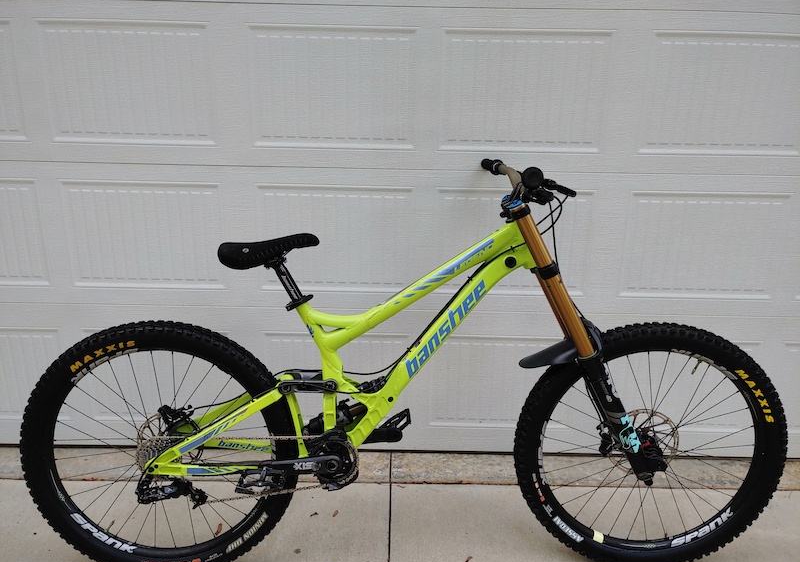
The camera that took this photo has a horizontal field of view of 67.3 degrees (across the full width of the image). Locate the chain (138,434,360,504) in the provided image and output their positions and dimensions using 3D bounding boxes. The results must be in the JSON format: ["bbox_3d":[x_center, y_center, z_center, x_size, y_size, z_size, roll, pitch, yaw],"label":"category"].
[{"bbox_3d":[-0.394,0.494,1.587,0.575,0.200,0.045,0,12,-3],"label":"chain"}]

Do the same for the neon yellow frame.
[{"bbox_3d":[-0.147,0.170,1.578,1.020,0.670,0.175,0,12,-3],"label":"neon yellow frame"}]

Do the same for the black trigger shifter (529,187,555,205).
[{"bbox_3d":[0.304,-0.182,1.291,0.062,0.042,0.065,2,13,2],"label":"black trigger shifter"}]

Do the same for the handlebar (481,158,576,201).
[{"bbox_3d":[0.305,-0.256,1.505,0.140,0.095,0.785,1,14,1],"label":"handlebar"}]

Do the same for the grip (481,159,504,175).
[{"bbox_3d":[0.277,-0.346,1.813,0.040,0.038,0.138,-1,16,-7],"label":"grip"}]

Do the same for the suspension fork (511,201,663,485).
[{"bbox_3d":[0.473,0.156,1.600,0.145,0.850,0.215,-25,12,7],"label":"suspension fork"}]

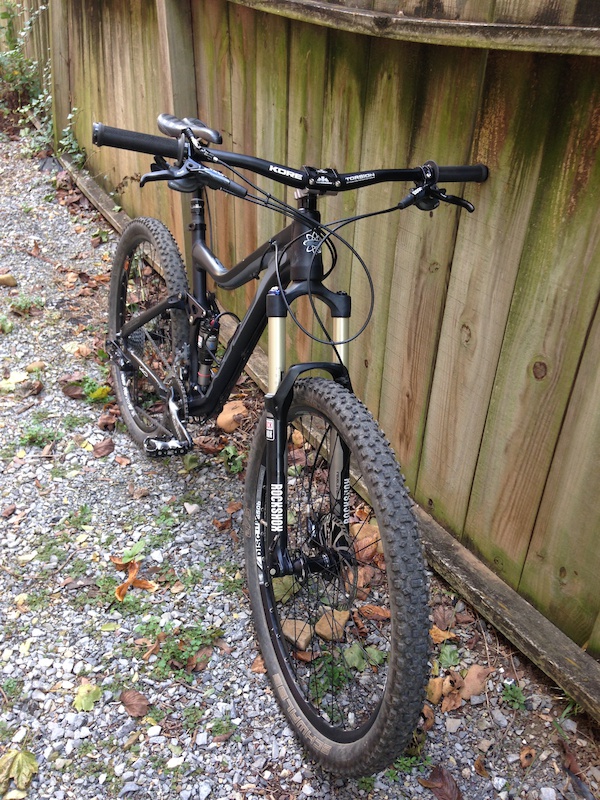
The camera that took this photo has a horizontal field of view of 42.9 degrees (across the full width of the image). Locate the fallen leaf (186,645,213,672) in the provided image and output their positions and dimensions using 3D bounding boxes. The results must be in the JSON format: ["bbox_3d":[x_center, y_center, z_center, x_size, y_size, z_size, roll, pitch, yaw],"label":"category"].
[{"bbox_3d":[-0.216,0.557,1.644,0.042,0.020,0.068,17,32,25],"label":"fallen leaf"}]

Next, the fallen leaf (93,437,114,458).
[{"bbox_3d":[-0.629,0.155,2.443,0.059,0.020,0.083,26,39,38],"label":"fallen leaf"}]

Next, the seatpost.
[{"bbox_3d":[-0.250,-0.372,1.904,0.036,0.285,0.036,-4,8,-28],"label":"seatpost"}]

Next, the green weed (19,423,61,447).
[{"bbox_3d":[-0.825,0.108,2.414,0.130,0.038,0.090,-9,30,-19],"label":"green weed"}]

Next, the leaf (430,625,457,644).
[{"bbox_3d":[0.326,0.534,1.750,0.050,0.020,0.045,-10,31,-17],"label":"leaf"}]

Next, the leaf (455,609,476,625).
[{"bbox_3d":[0.405,0.536,1.872,0.049,0.012,0.028,3,29,-1],"label":"leaf"}]

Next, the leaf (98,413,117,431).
[{"bbox_3d":[-0.649,0.077,2.572,0.064,0.030,0.059,5,30,7],"label":"leaf"}]

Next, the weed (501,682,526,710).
[{"bbox_3d":[0.468,0.646,1.665,0.051,0.030,0.056,8,29,7],"label":"weed"}]

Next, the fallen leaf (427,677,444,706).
[{"bbox_3d":[0.296,0.637,1.676,0.036,0.016,0.066,13,30,15],"label":"fallen leaf"}]

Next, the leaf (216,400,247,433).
[{"bbox_3d":[-0.228,0.055,2.587,0.098,0.045,0.152,7,31,12],"label":"leaf"}]

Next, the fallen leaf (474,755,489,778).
[{"bbox_3d":[0.360,0.730,1.518,0.023,0.016,0.047,2,29,-4],"label":"fallen leaf"}]

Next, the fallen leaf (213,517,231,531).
[{"bbox_3d":[-0.212,0.333,2.056,0.048,0.022,0.034,-1,29,-6],"label":"fallen leaf"}]

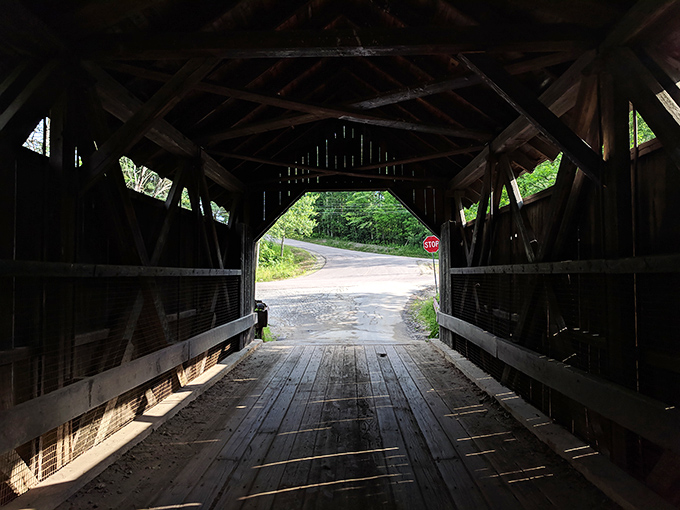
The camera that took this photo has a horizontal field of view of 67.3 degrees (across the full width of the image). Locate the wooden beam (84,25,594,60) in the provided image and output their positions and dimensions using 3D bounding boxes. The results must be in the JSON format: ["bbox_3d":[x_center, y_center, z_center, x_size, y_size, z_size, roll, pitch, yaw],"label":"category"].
[{"bbox_3d":[0.019,-1.873,4.517,4.750,0.158,0.168,-1,-2,1],"label":"wooden beam"}]

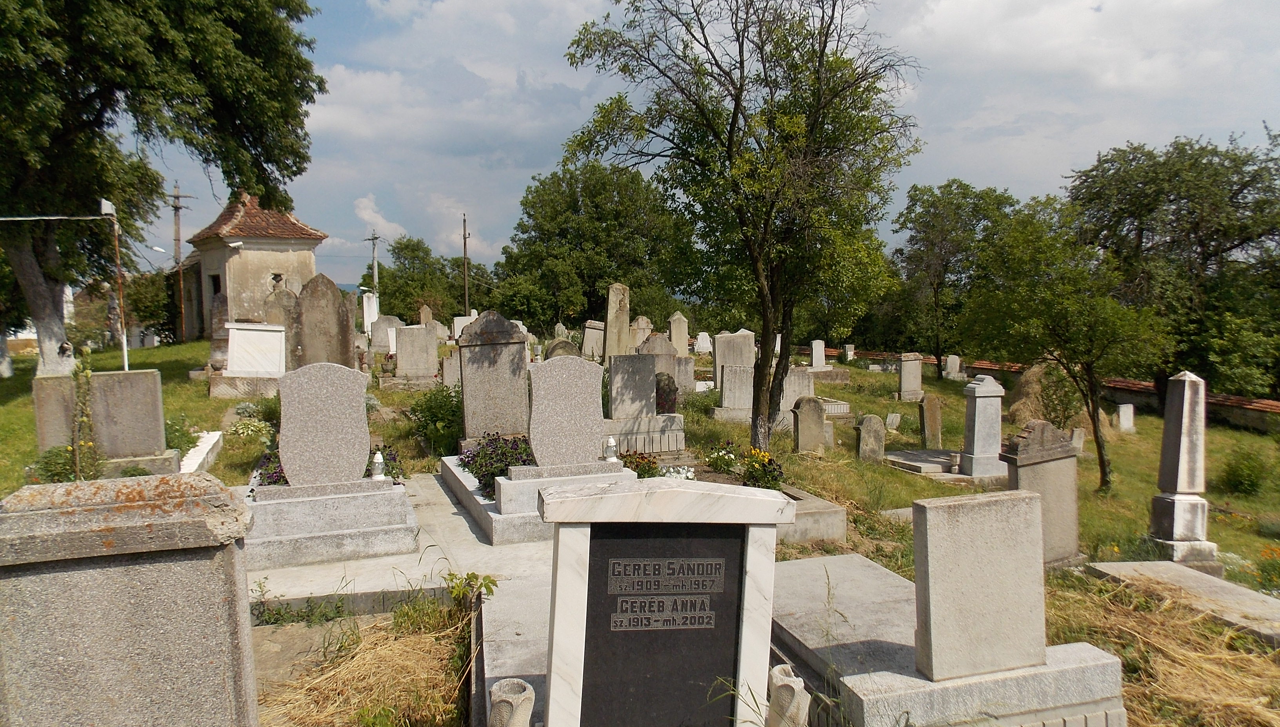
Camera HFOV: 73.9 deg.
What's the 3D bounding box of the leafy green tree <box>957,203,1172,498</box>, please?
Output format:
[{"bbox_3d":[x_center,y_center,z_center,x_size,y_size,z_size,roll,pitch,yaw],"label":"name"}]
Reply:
[{"bbox_3d":[5.416,-0.248,10.800,2.550,3.700,2.500,0,5,0],"label":"leafy green tree"}]

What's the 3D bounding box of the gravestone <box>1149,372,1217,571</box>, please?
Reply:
[{"bbox_3d":[4.674,0.914,7.300,0.380,1.660,0.380,0,5,-2],"label":"gravestone"}]

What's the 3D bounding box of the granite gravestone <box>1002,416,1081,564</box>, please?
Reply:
[{"bbox_3d":[2.880,0.929,6.100,0.640,1.010,0.160,-3,3,-25],"label":"granite gravestone"}]

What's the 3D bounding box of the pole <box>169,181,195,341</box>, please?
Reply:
[{"bbox_3d":[-21.587,-4.750,40.000,1.250,7.500,0.350,-2,3,-5],"label":"pole"}]

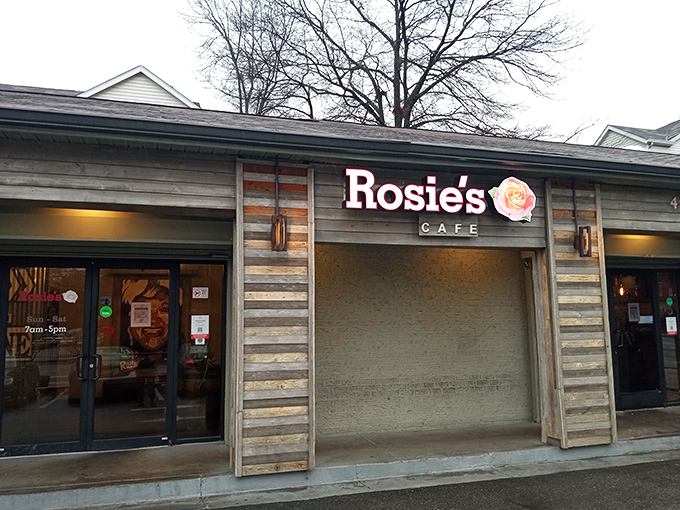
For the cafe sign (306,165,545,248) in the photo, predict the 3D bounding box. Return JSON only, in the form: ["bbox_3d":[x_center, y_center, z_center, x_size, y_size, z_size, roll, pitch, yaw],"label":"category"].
[{"bbox_3d":[1.100,-0.525,6.085,2.878,0.830,0.190,1,-6,-17],"label":"cafe sign"}]

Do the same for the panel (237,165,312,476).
[{"bbox_3d":[-0.634,0.575,5.480,0.793,3.064,0.122,1,-6,-16],"label":"panel"}]

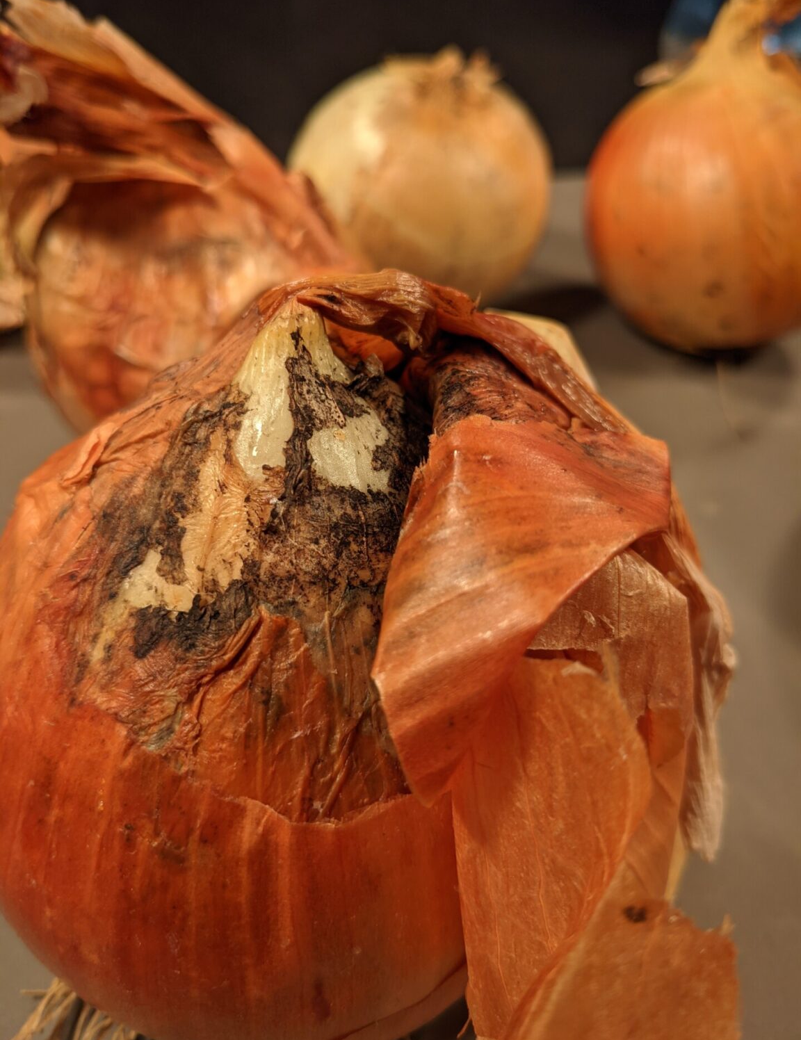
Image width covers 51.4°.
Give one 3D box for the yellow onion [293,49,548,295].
[{"bbox_3d":[0.006,-0.099,0.243,0.077,0.073,0.077,6,39,-5],"label":"yellow onion"}]

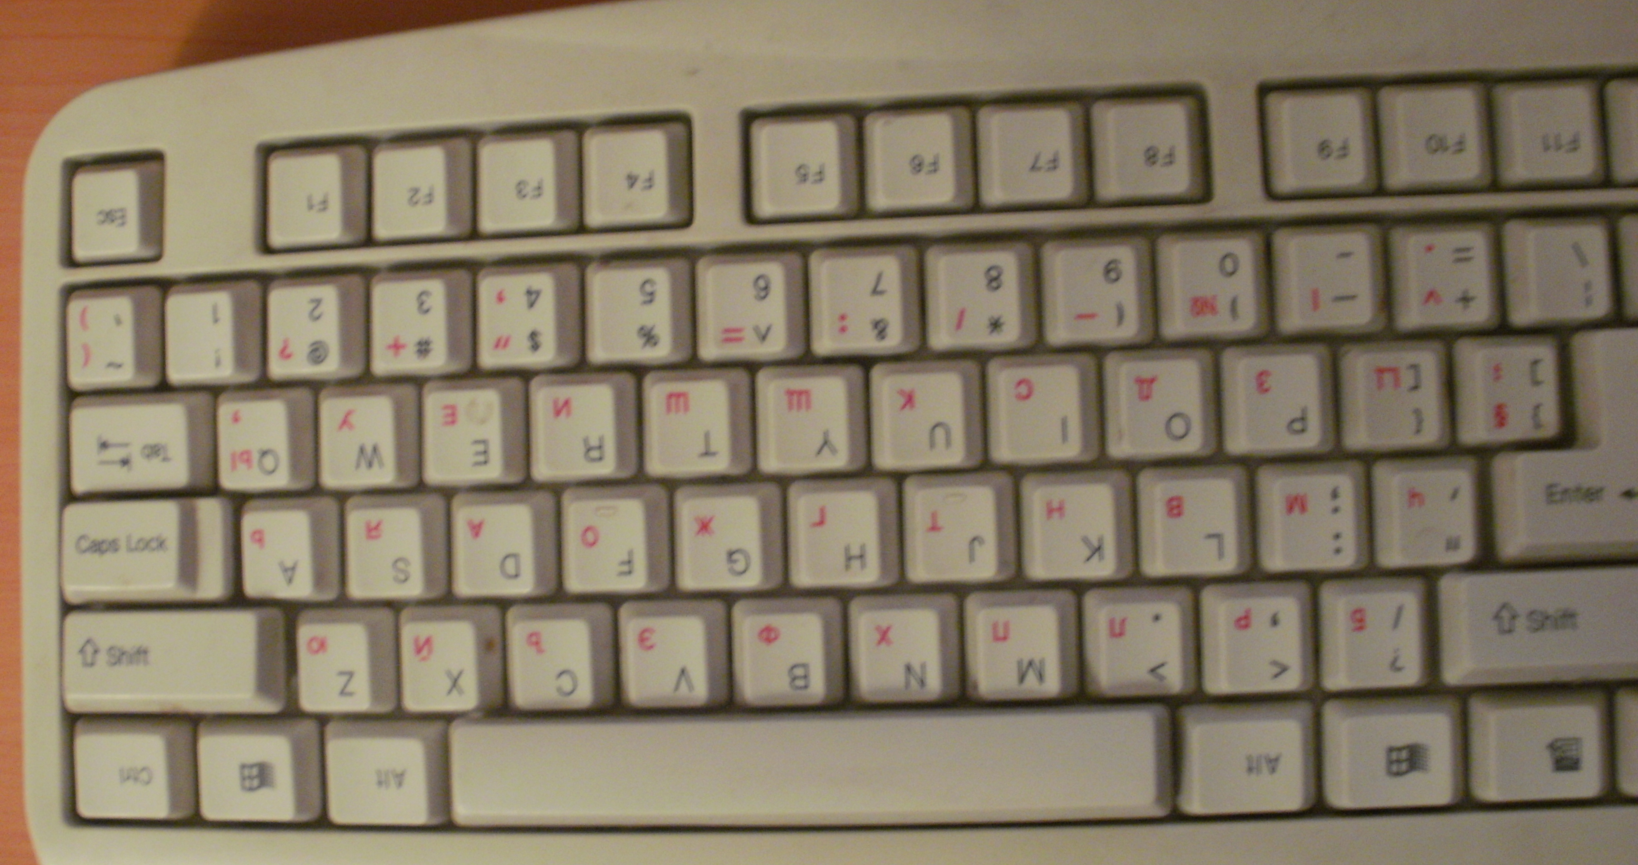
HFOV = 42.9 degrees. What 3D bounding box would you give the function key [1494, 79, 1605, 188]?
[{"bbox_3d":[0.118,-0.049,0.336,0.017,0.008,0.018,-2,85,7],"label":"function key"}]

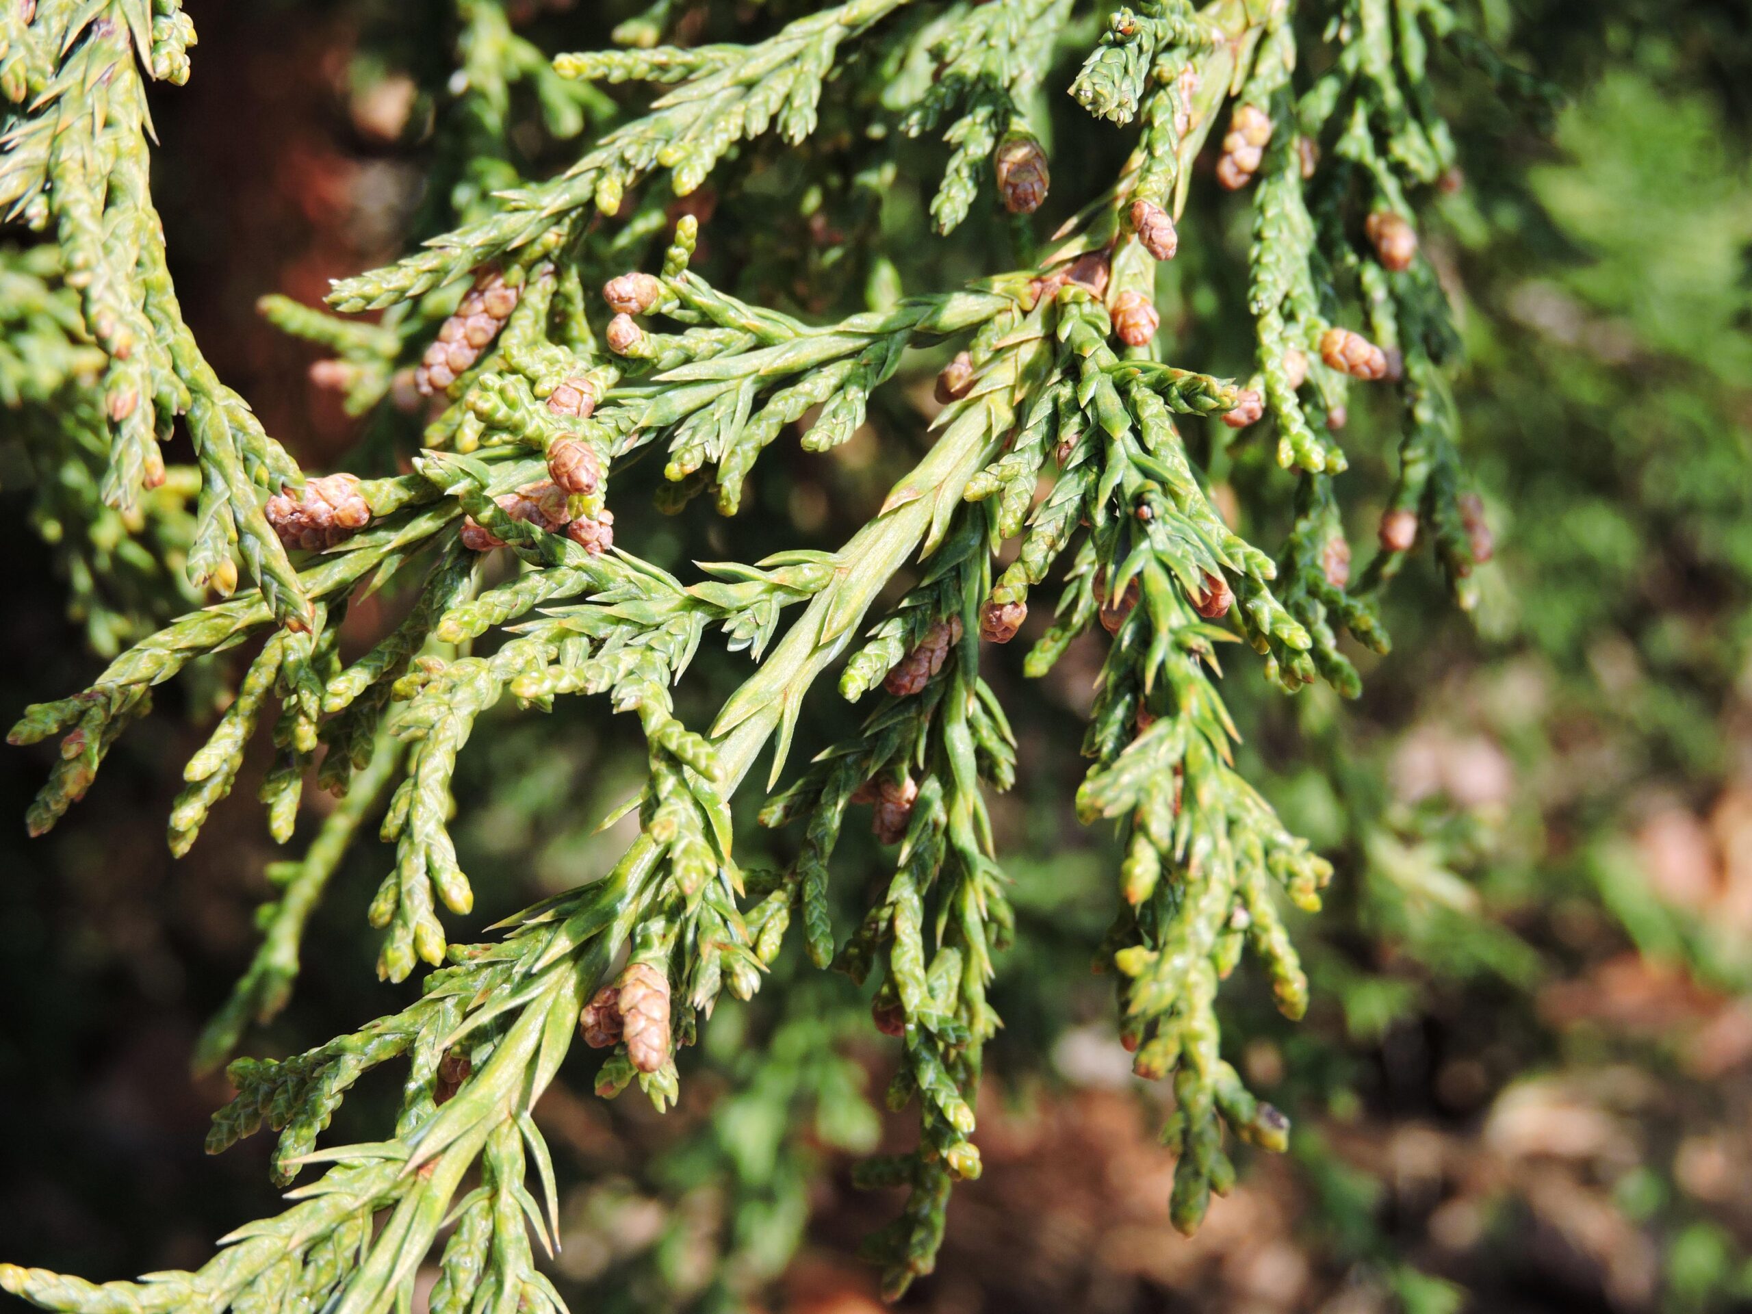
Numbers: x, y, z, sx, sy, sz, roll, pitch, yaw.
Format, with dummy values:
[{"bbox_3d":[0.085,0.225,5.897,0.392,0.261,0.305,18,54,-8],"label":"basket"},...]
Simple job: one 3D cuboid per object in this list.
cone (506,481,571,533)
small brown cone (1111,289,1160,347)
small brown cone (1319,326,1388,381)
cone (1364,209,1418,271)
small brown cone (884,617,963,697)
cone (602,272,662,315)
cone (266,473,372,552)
[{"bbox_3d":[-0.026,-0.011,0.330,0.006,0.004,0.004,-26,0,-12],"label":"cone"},{"bbox_3d":[0.020,-0.026,0.330,0.003,0.004,0.003,-13,-23,0],"label":"small brown cone"},{"bbox_3d":[0.038,-0.024,0.345,0.006,0.004,0.004,26,0,14],"label":"small brown cone"},{"bbox_3d":[0.043,-0.035,0.360,0.004,0.005,0.004,-26,-18,0],"label":"cone"},{"bbox_3d":[0.004,0.000,0.335,0.004,0.007,0.004,38,6,0],"label":"small brown cone"},{"bbox_3d":[-0.019,-0.028,0.335,0.005,0.003,0.003,-9,0,-24],"label":"cone"},{"bbox_3d":[-0.043,-0.011,0.330,0.008,0.005,0.005,-7,0,-11],"label":"cone"}]

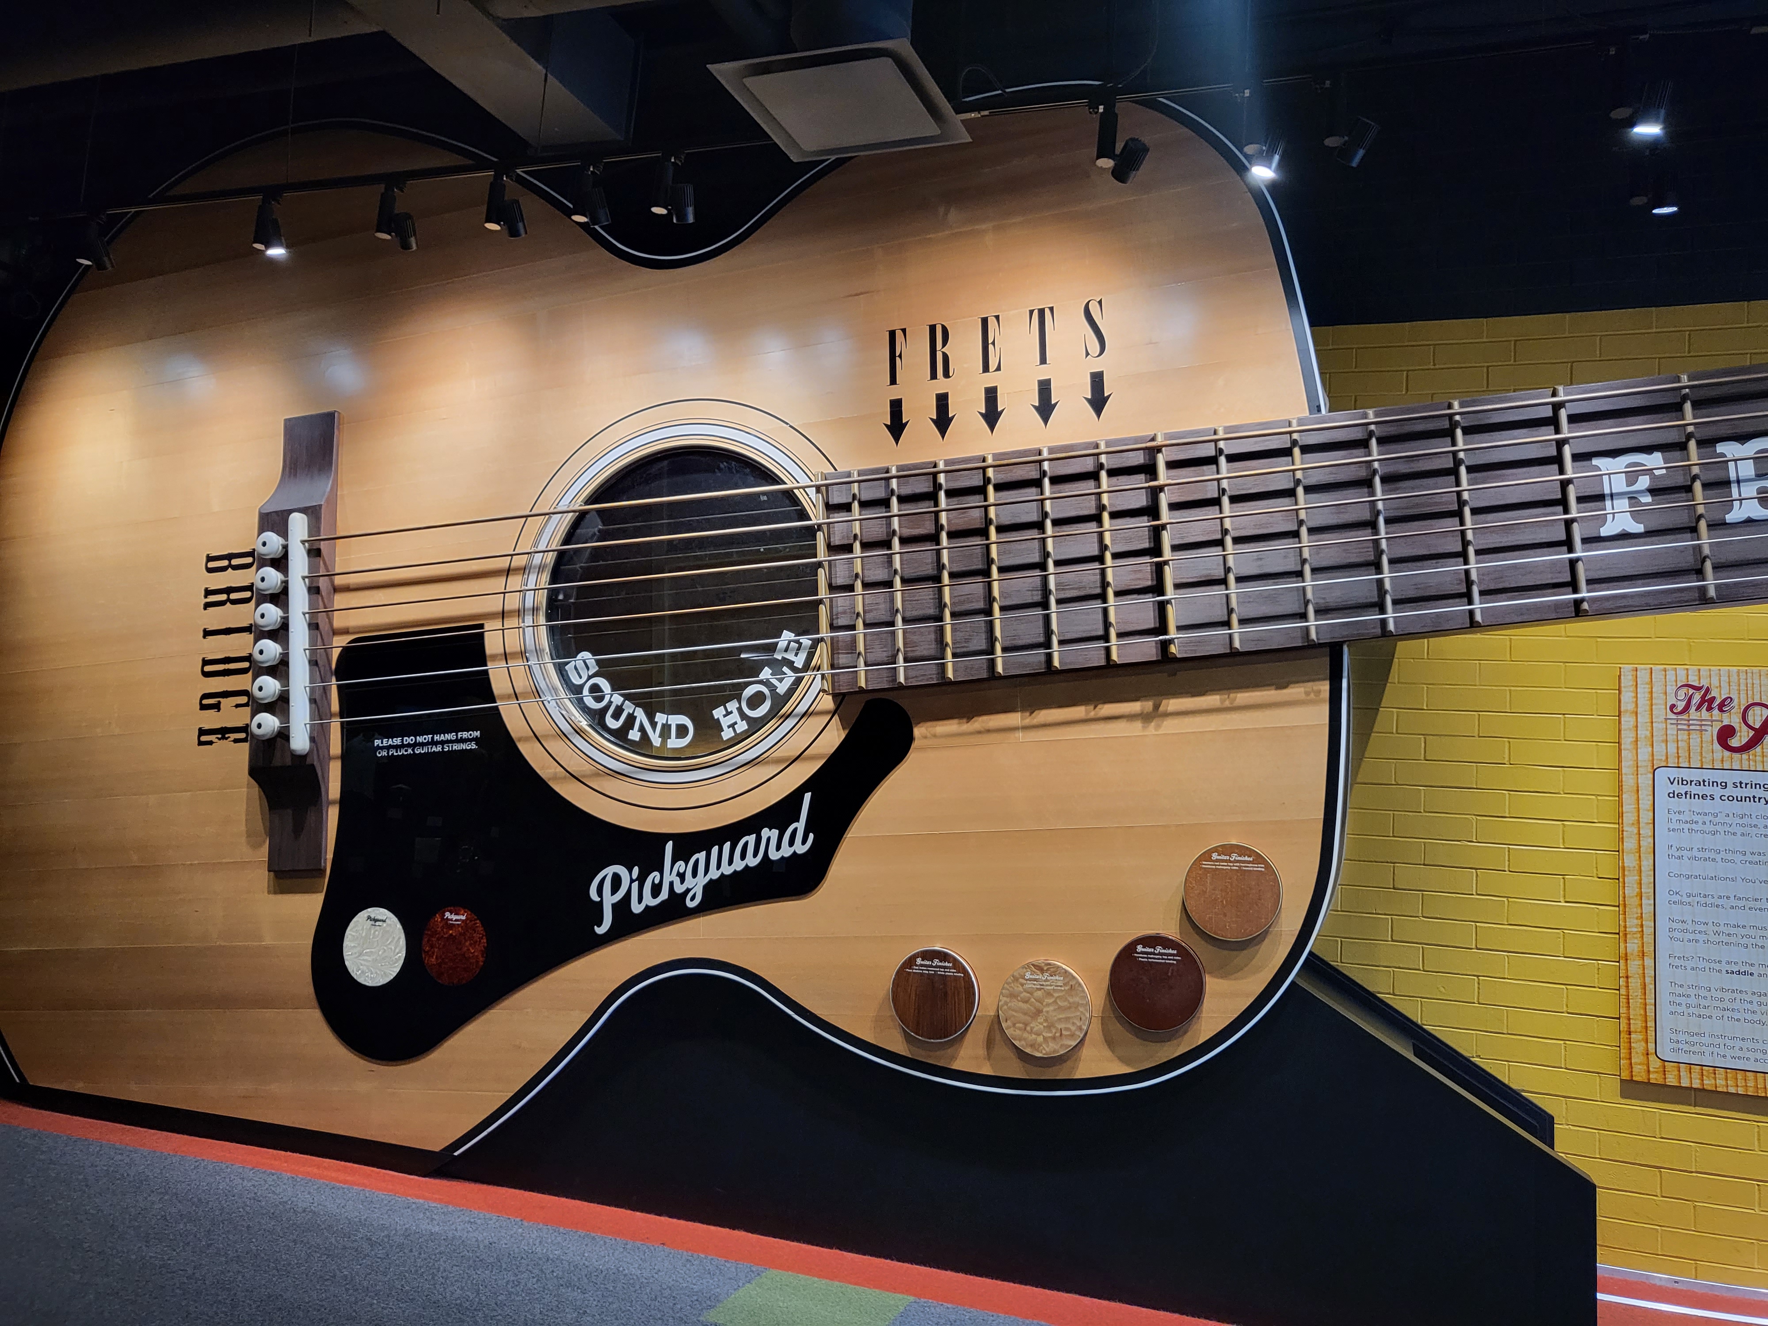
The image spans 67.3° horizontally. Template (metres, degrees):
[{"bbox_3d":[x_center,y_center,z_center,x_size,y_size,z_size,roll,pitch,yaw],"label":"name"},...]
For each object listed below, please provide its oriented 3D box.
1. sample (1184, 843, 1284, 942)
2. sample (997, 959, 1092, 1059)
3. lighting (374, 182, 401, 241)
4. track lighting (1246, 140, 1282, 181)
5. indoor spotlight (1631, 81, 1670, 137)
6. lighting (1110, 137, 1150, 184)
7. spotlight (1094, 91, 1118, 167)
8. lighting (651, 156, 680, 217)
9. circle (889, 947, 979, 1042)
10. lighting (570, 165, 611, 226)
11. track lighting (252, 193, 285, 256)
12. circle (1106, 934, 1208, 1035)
[{"bbox_3d":[1.068,0.700,4.052,0.293,0.293,0.038,1,-9,21],"label":"sample"},{"bbox_3d":[0.513,1.089,4.192,0.293,0.293,0.038,1,-9,21],"label":"sample"},{"bbox_3d":[-1.853,-1.687,4.955,0.065,0.213,0.065,1,-9,21],"label":"lighting"},{"bbox_3d":[1.123,-1.493,3.889,0.064,0.135,0.064,20,3,22],"label":"track lighting"},{"bbox_3d":[2.061,-1.492,3.563,0.064,0.135,0.064,11,6,22],"label":"indoor spotlight"},{"bbox_3d":[0.744,-1.522,4.025,0.064,0.064,0.135,8,-38,-23],"label":"lighting"},{"bbox_3d":[0.685,-1.630,4.064,0.062,0.222,0.062,1,-9,21],"label":"spotlight"},{"bbox_3d":[-0.760,-1.645,4.568,0.065,0.204,0.065,1,-9,21],"label":"lighting"},{"bbox_3d":[0.171,1.079,4.322,0.293,0.293,0.038,1,-9,21],"label":"circle"},{"bbox_3d":[-1.033,-1.641,4.662,0.135,0.205,0.100,8,-9,-24],"label":"lighting"},{"bbox_3d":[-2.377,-1.694,5.137,0.130,0.220,0.100,7,-8,-16],"label":"track lighting"},{"bbox_3d":[0.846,0.983,4.086,0.293,0.293,0.038,1,-9,21],"label":"circle"}]

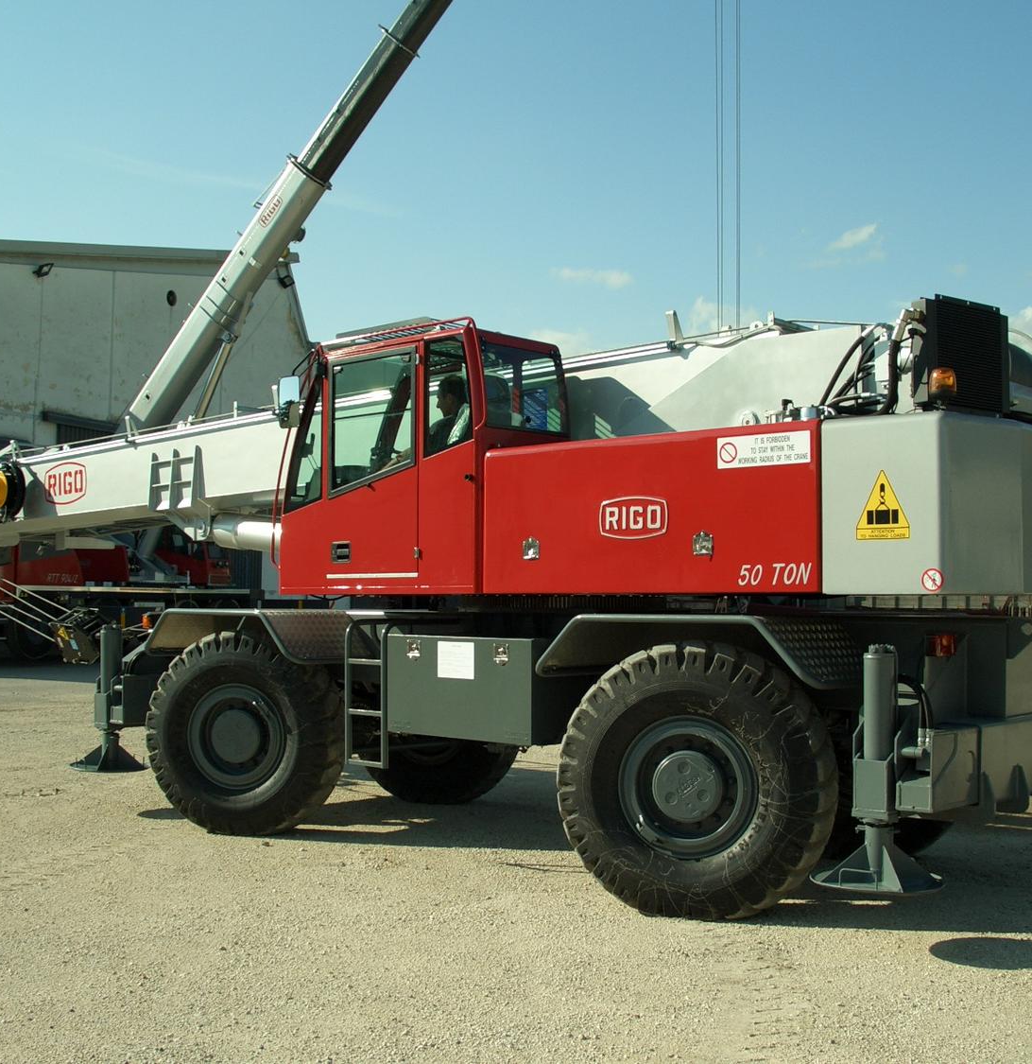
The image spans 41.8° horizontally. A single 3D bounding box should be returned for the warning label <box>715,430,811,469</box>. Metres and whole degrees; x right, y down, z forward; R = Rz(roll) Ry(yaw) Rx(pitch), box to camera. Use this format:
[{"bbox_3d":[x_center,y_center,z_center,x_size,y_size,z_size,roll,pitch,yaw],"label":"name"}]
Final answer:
[{"bbox_3d":[1.177,-0.387,6.403,0.508,0.147,0.010,-2,-4,41],"label":"warning label"}]

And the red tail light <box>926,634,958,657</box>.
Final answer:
[{"bbox_3d":[2.015,0.534,6.362,0.070,0.115,0.200,-2,-4,42],"label":"red tail light"}]

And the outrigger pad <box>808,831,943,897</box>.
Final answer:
[{"bbox_3d":[1.628,1.457,6.058,0.600,0.220,0.600,0,-3,0],"label":"outrigger pad"}]

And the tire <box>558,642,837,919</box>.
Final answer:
[{"bbox_3d":[0.914,1.254,6.900,1.375,1.375,0.420,-1,-3,23],"label":"tire"}]

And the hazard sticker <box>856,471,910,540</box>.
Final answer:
[{"bbox_3d":[1.628,-0.118,5.991,0.254,0.307,0.010,-2,-4,41],"label":"hazard sticker"}]

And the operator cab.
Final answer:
[{"bbox_3d":[-0.606,-0.383,8.544,1.771,1.570,0.840,-2,-4,41],"label":"operator cab"}]

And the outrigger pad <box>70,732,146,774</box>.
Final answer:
[{"bbox_3d":[-2.990,1.641,9.964,0.600,0.220,0.600,-2,-4,42],"label":"outrigger pad"}]

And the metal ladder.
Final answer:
[{"bbox_3d":[-0.899,1.003,8.432,0.420,0.940,0.130,-2,-4,42],"label":"metal ladder"}]

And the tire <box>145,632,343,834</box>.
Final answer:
[{"bbox_3d":[-1.870,1.372,9.411,1.375,1.375,0.420,-1,-3,20],"label":"tire"}]

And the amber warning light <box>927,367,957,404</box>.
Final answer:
[{"bbox_3d":[1.921,-0.659,6.088,0.135,0.165,0.135,-2,-4,41],"label":"amber warning light"}]

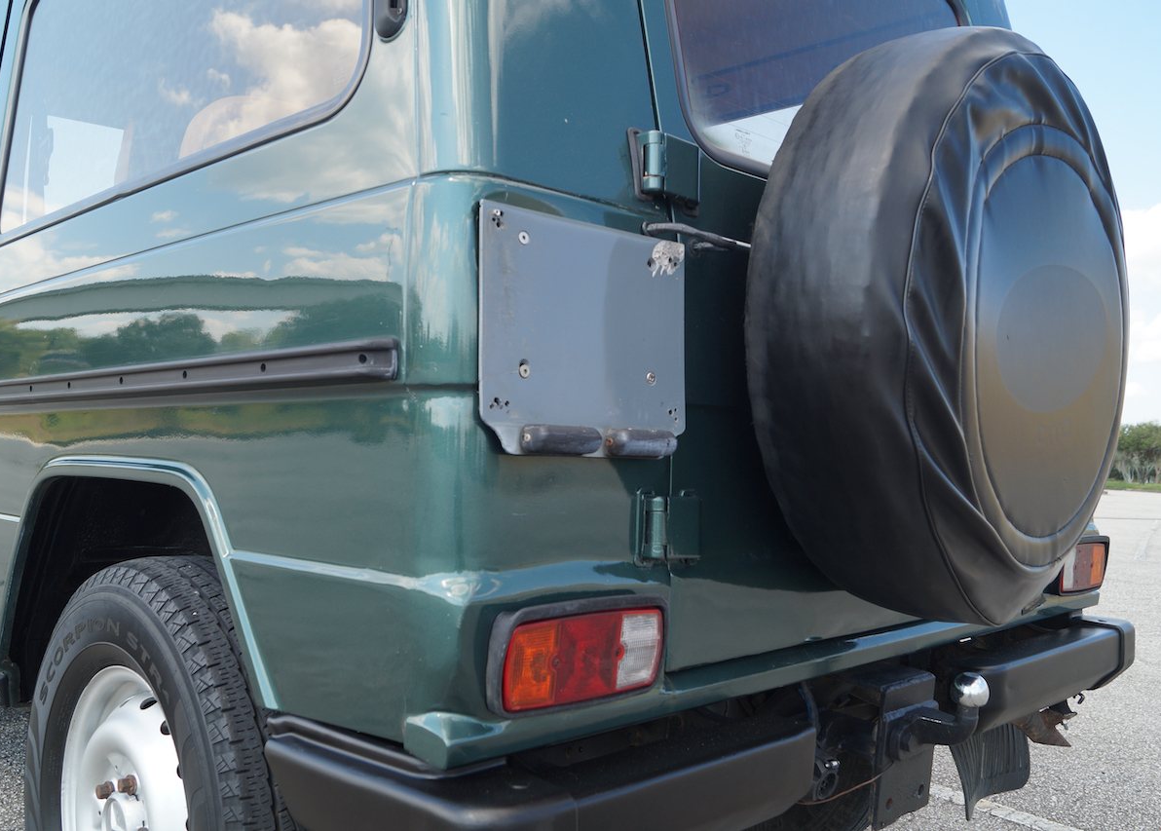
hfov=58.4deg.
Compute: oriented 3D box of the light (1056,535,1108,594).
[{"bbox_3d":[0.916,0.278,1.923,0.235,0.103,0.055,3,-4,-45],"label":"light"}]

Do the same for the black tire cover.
[{"bbox_3d":[0.511,-0.114,1.396,0.770,0.770,0.220,3,-4,-45],"label":"black tire cover"}]

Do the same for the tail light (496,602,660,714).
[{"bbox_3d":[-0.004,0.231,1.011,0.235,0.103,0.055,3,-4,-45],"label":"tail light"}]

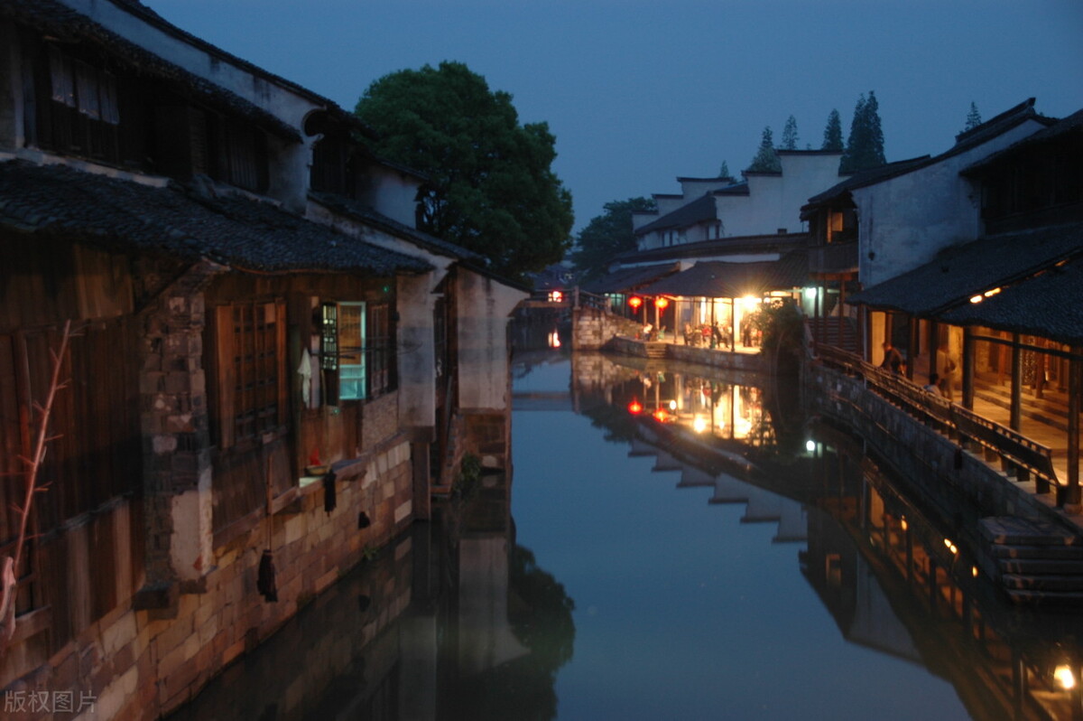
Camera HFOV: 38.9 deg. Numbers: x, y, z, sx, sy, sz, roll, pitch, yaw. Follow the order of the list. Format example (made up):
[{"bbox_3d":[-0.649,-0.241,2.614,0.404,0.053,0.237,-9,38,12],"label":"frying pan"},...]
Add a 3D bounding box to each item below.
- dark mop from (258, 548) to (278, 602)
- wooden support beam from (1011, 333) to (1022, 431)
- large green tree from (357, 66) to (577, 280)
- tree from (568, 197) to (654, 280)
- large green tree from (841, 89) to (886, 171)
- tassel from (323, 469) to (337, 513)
[{"bbox_3d":[-2.680,2.106,15.000,0.180,0.510,0.210,0,3,7],"label":"dark mop"},{"bbox_3d":[7.356,0.581,23.800,0.160,2.200,0.160,0,3,6],"label":"wooden support beam"},{"bbox_3d":[-2.345,-4.252,45.000,6.700,9.000,6.500,0,3,0],"label":"large green tree"},{"bbox_3d":[7.727,-10.376,150.000,9.800,11.200,9.500,0,3,0],"label":"tree"},{"bbox_3d":[26.940,-12.999,128.000,4.800,18.500,4.800,0,3,0],"label":"large green tree"},{"bbox_3d":[-2.392,1.490,17.400,0.150,0.490,0.165,0,3,7],"label":"tassel"}]

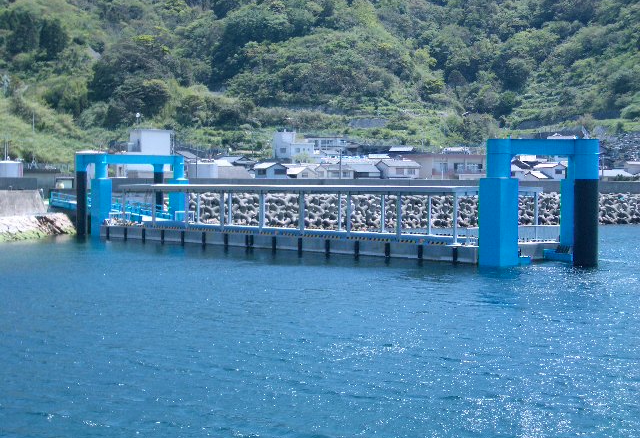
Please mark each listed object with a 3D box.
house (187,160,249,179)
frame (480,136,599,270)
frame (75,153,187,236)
[{"bbox_3d":[-19.000,-8.117,214.849,12.000,6.000,8.000,0,2,-9],"label":"house"},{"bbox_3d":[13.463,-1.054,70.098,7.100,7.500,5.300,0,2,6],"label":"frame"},{"bbox_3d":[-18.261,-2.377,110.982,10.000,7.400,5.000,-2,3,-40],"label":"frame"}]

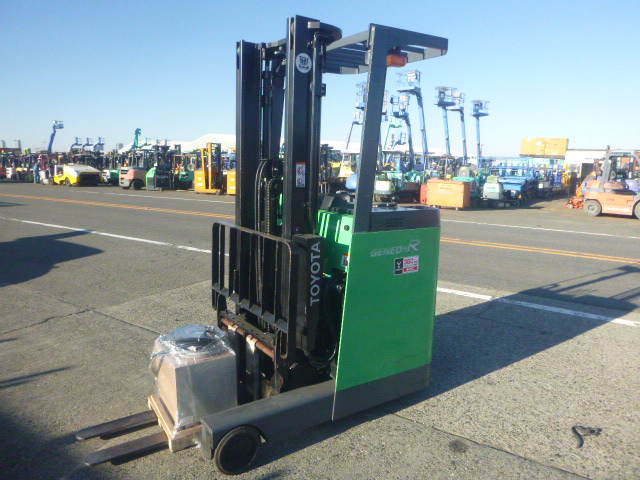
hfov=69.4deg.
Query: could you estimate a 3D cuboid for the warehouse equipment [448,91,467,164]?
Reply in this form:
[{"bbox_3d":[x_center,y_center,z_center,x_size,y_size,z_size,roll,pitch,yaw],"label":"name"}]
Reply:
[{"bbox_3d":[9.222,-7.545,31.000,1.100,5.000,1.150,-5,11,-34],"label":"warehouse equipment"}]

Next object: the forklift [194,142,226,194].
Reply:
[{"bbox_3d":[-5.169,-3.301,21.857,1.450,2.330,1.050,7,10,30],"label":"forklift"}]

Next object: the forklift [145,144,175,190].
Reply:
[{"bbox_3d":[-8.301,-3.745,24.080,1.400,2.330,1.050,8,11,34],"label":"forklift"}]

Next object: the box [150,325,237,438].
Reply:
[{"bbox_3d":[-0.716,0.767,2.676,0.355,0.444,0.393,-4,11,-33],"label":"box"}]

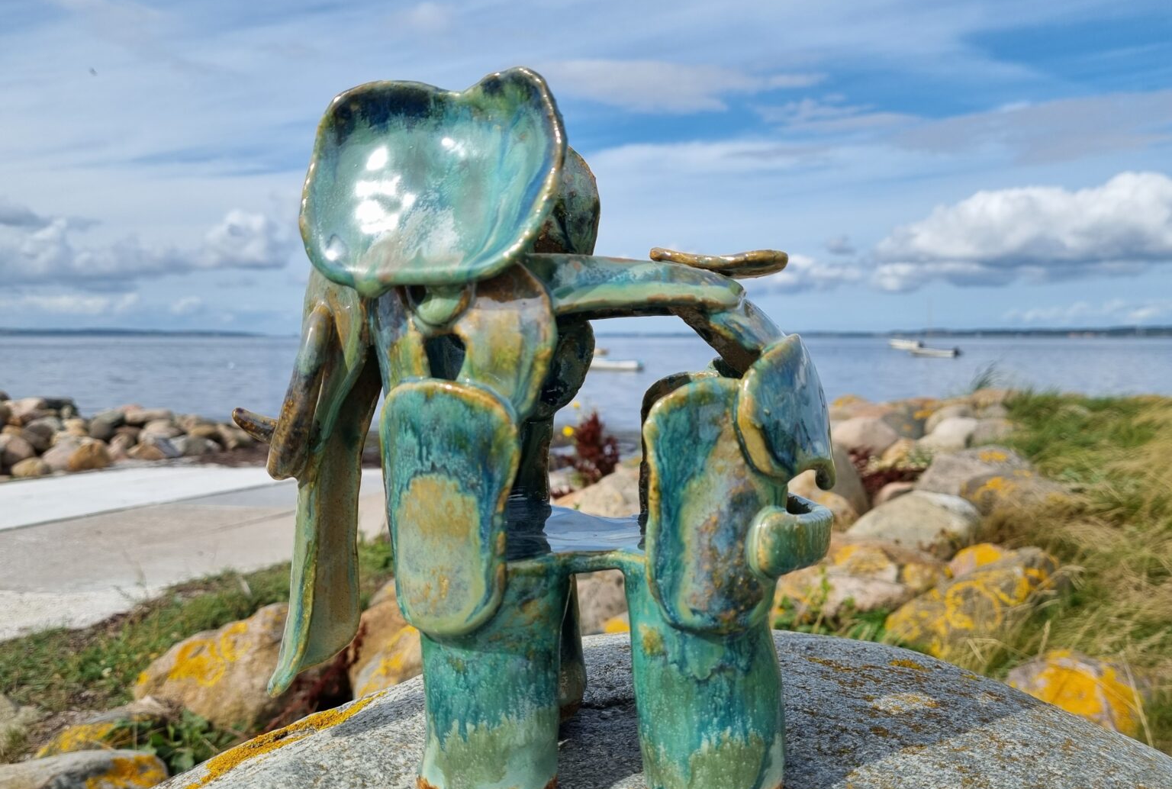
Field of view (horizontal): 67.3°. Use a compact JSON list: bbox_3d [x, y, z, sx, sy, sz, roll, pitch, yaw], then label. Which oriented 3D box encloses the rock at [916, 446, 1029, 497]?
[{"bbox_3d":[2.241,0.475,5.100,0.659,0.350,0.500,2,4,24],"label":"rock"}]

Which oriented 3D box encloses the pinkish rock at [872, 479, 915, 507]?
[{"bbox_3d":[1.620,0.533,4.600,0.260,0.200,0.260,1,4,20],"label":"pinkish rock"}]

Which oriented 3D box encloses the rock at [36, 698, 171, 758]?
[{"bbox_3d":[-1.124,0.787,2.050,0.312,0.170,0.280,-2,4,-29],"label":"rock"}]

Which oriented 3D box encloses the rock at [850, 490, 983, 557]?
[{"bbox_3d":[1.487,0.593,4.000,0.589,0.310,0.480,1,4,21],"label":"rock"}]

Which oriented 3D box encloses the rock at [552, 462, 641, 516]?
[{"bbox_3d":[0.114,0.526,4.400,0.537,0.360,0.460,0,4,2],"label":"rock"}]

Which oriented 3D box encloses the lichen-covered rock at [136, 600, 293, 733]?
[{"bbox_3d":[-0.966,0.732,2.350,0.477,0.330,0.380,-2,4,-23],"label":"lichen-covered rock"}]

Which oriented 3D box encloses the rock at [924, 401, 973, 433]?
[{"bbox_3d":[2.984,0.221,7.200,0.407,0.320,0.380,2,4,23],"label":"rock"}]

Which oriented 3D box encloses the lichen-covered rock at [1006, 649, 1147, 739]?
[{"bbox_3d":[1.143,0.709,2.050,0.325,0.240,0.300,2,4,30],"label":"lichen-covered rock"}]

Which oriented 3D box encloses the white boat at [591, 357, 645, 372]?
[{"bbox_3d":[1.630,-1.986,57.000,4.500,0.850,1.700,-1,4,-8],"label":"white boat"}]

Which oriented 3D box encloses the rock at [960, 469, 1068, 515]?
[{"bbox_3d":[2.315,0.534,4.750,0.566,0.270,0.420,2,4,26],"label":"rock"}]

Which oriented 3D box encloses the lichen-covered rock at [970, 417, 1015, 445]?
[{"bbox_3d":[3.190,0.291,6.900,0.362,0.250,0.320,2,4,25],"label":"lichen-covered rock"}]

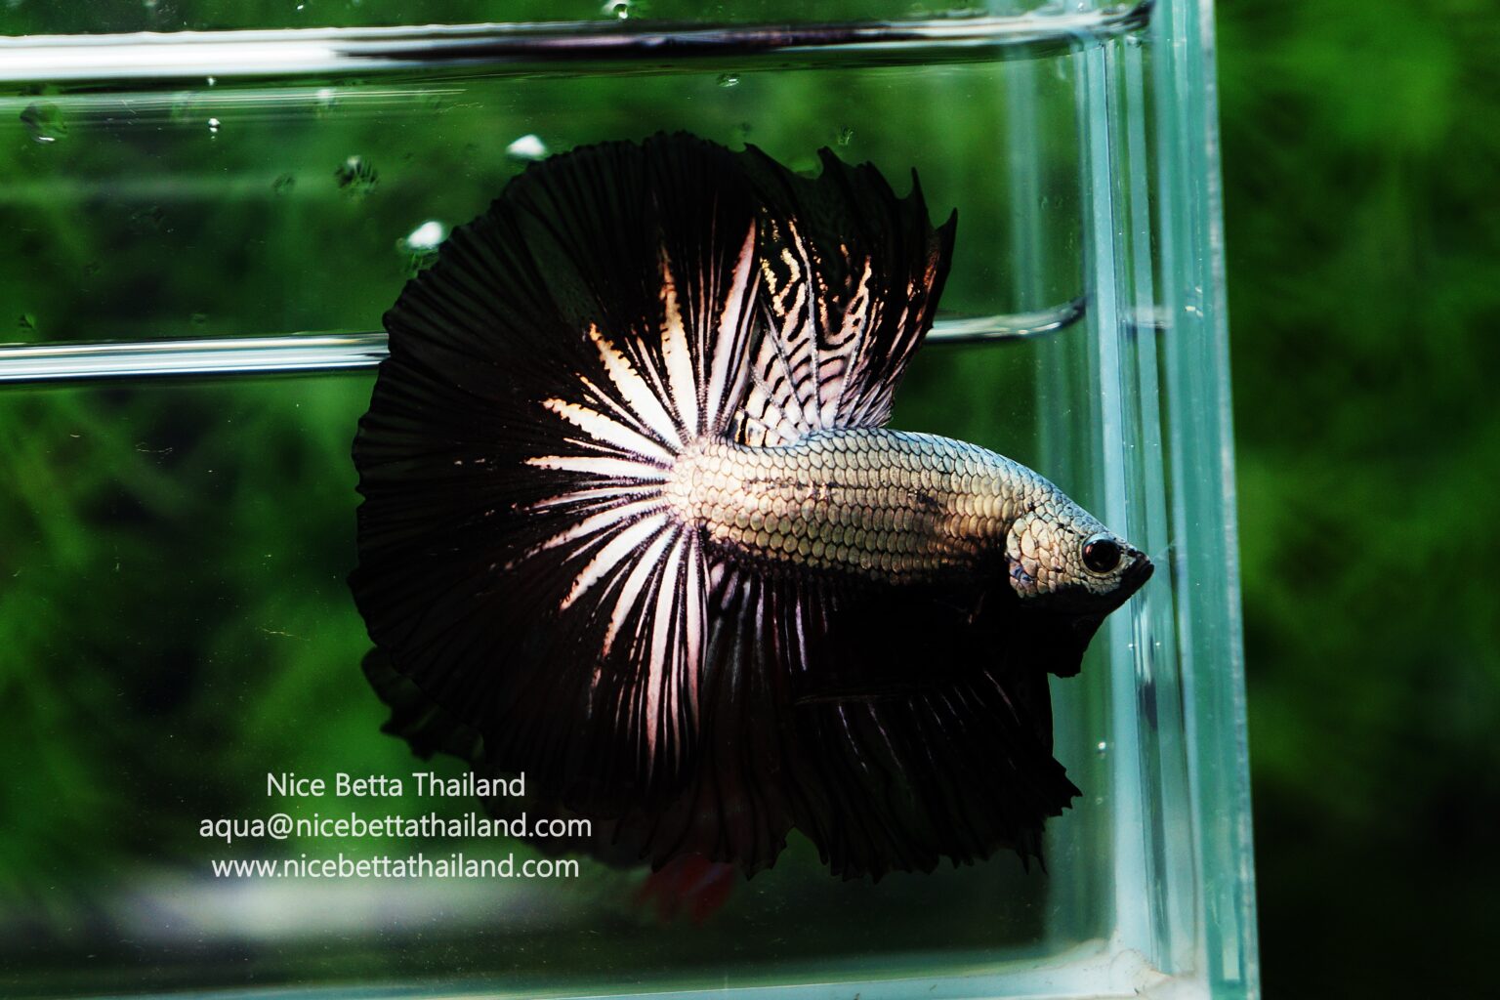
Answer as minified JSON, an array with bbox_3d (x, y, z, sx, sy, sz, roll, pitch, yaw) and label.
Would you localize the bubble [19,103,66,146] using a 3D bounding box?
[{"bbox_3d":[-0.063,-0.034,0.305,0.004,0.004,0.004,-2,-6,0],"label":"bubble"}]

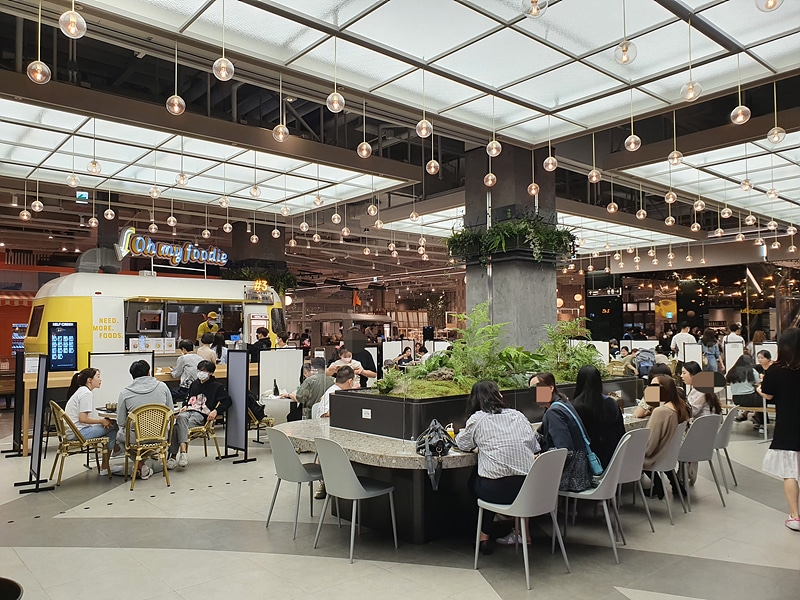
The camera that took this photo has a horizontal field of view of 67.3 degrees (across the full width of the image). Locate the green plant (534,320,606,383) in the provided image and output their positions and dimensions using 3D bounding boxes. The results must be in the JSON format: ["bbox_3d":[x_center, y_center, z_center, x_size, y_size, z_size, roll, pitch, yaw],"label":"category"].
[{"bbox_3d":[1.866,0.546,6.500,0.620,0.660,0.600,2,-3,-40],"label":"green plant"}]

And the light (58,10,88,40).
[{"bbox_3d":[-2.033,-1.711,3.736,0.155,0.163,0.155,2,-3,-40],"label":"light"}]

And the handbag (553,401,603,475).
[{"bbox_3d":[1.286,0.998,4.330,0.330,0.530,0.200,1,-2,-23],"label":"handbag"}]

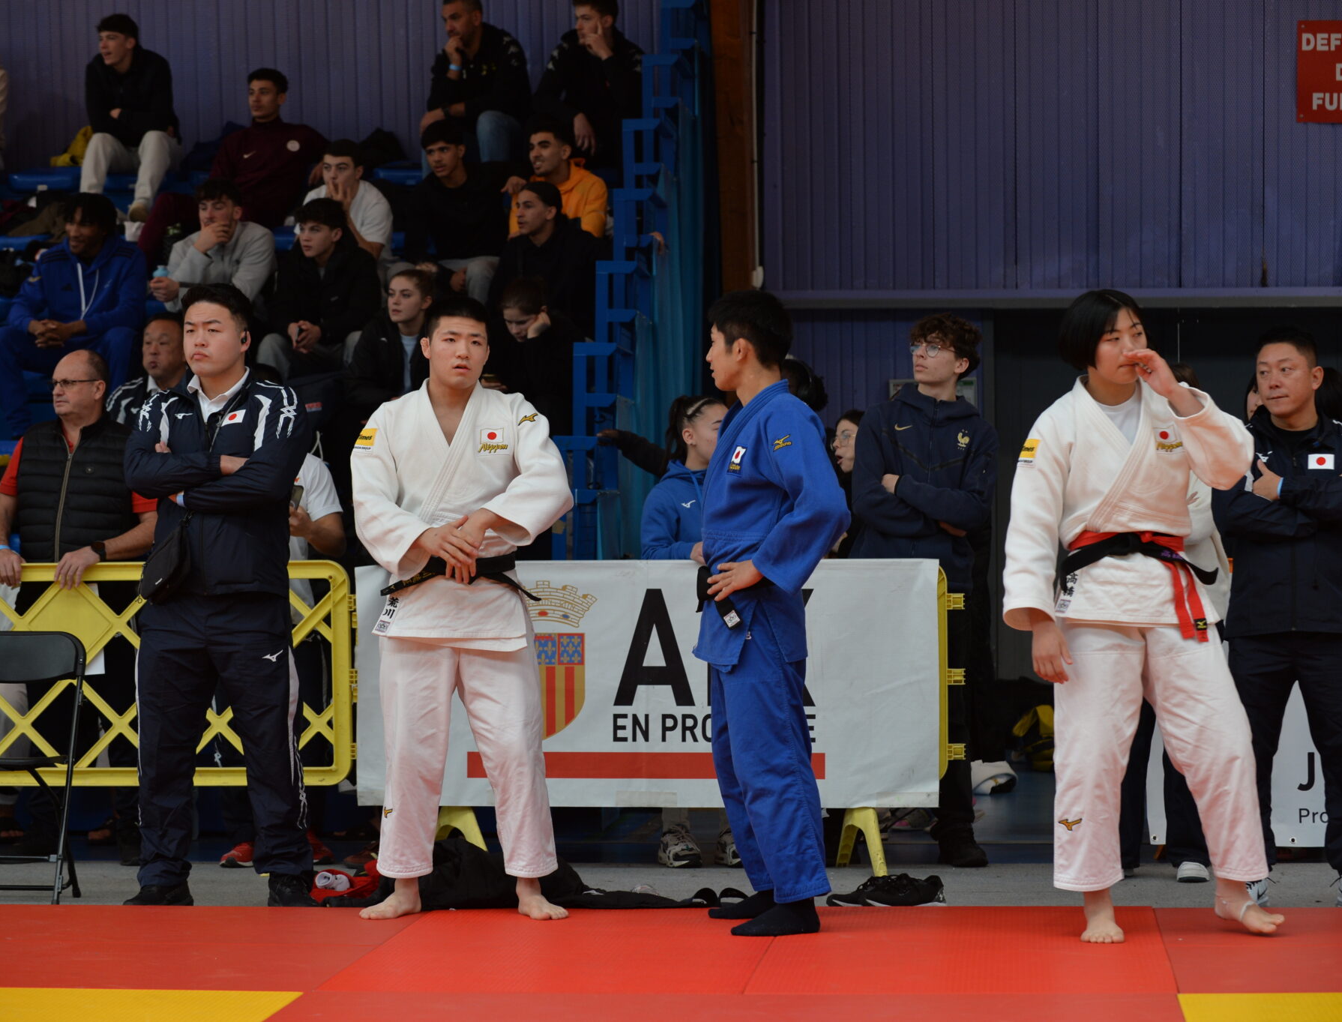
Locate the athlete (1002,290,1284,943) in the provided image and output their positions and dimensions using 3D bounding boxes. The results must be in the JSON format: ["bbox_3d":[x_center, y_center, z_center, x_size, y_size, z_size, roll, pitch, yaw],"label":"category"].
[{"bbox_3d":[1.247,0.274,10.700,0.740,1.710,0.520,0,1,-13],"label":"athlete"}]

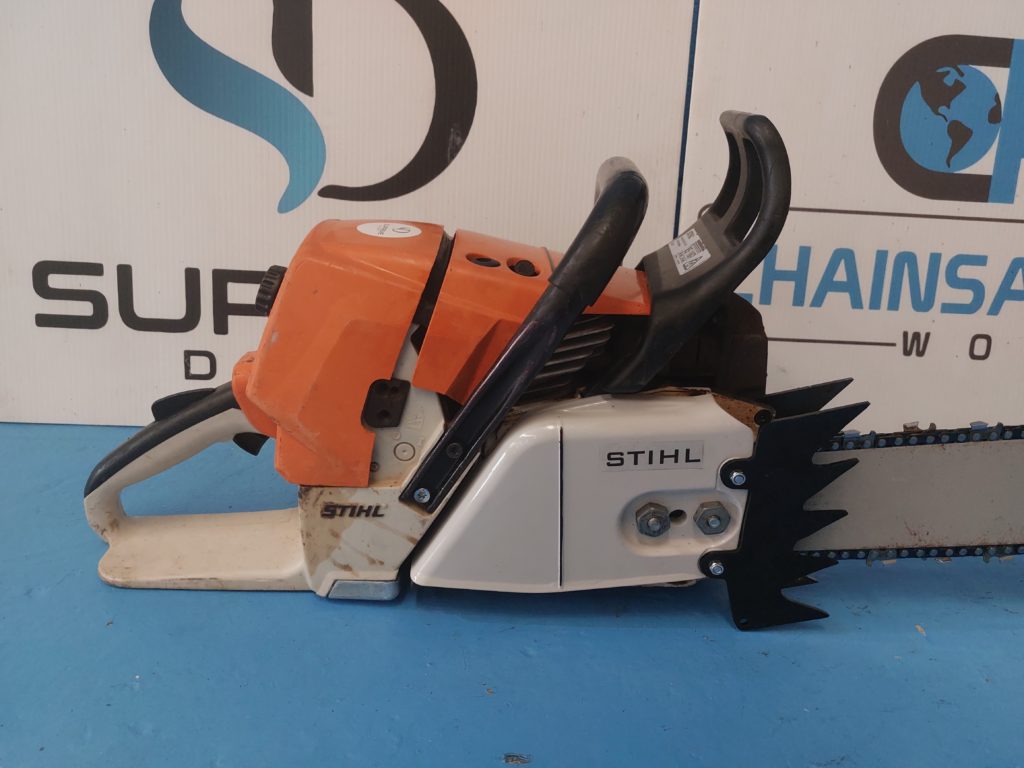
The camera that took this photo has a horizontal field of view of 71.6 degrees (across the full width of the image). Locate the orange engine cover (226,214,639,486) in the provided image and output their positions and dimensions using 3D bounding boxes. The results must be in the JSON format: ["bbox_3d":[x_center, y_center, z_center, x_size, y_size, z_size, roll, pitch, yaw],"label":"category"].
[{"bbox_3d":[-0.048,-0.028,0.471,0.281,0.151,0.127,-2,22,0],"label":"orange engine cover"}]

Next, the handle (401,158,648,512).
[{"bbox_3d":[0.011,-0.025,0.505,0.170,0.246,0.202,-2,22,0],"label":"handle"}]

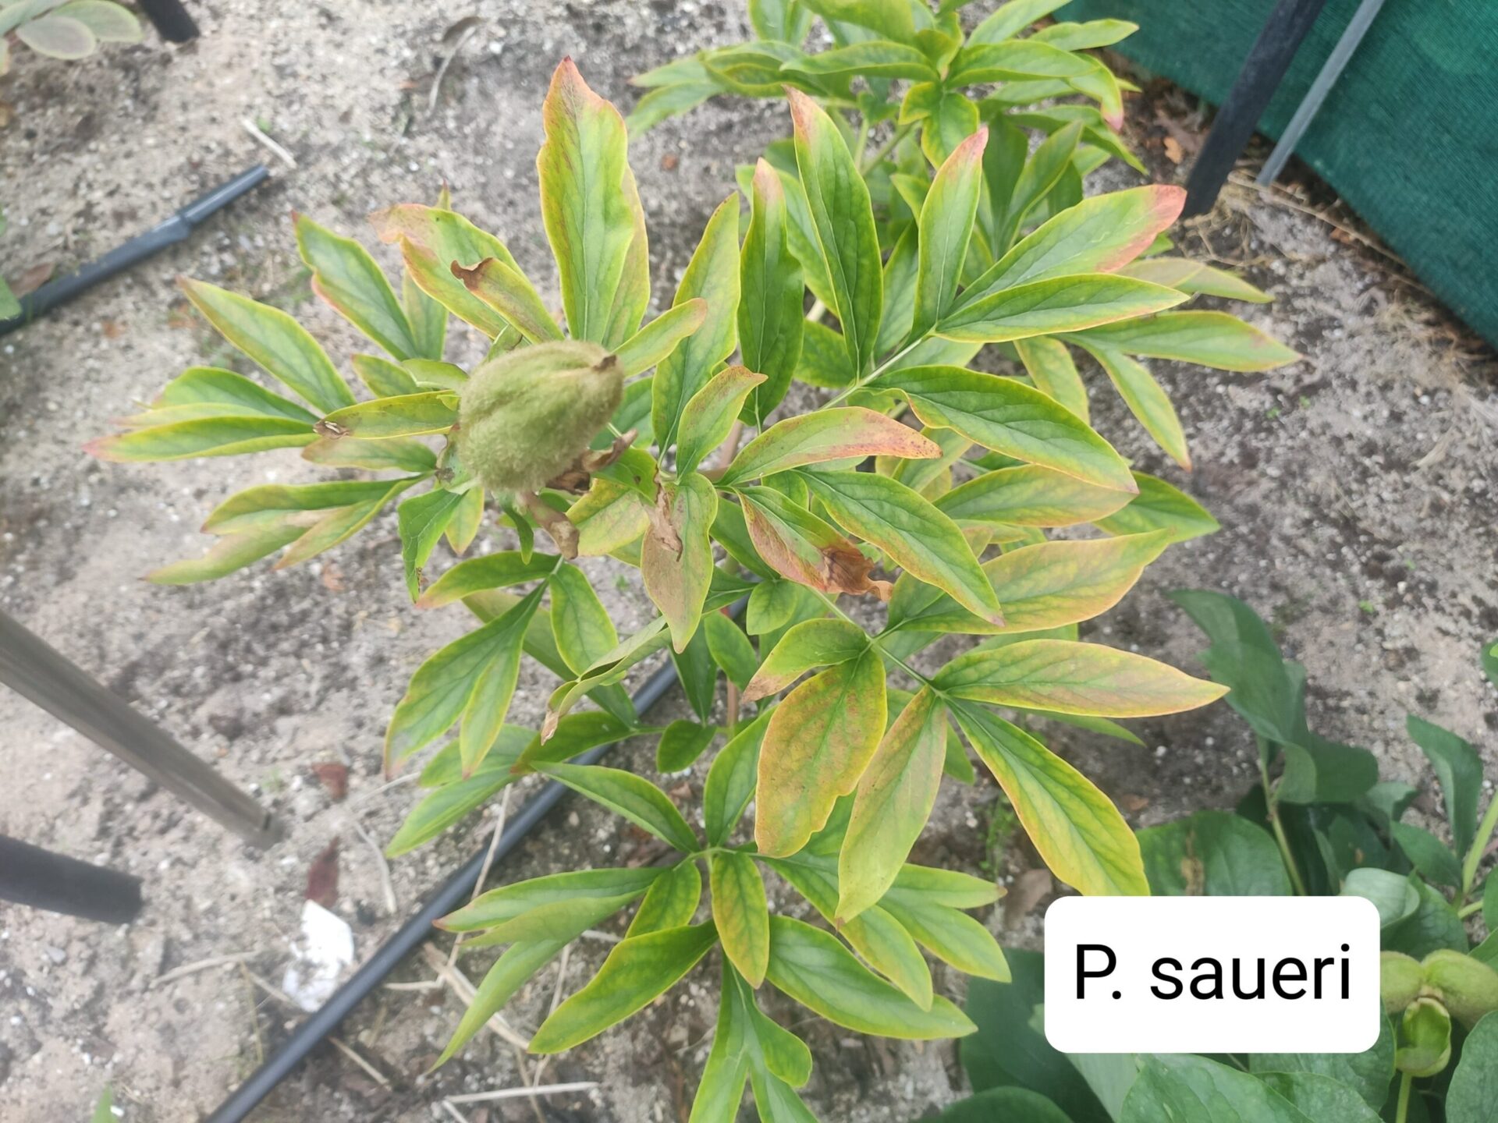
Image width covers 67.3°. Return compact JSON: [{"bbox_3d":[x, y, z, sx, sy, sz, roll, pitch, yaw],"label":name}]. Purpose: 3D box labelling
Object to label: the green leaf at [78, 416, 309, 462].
[{"bbox_3d":[-0.231,-0.053,0.482,0.114,0.014,0.023,-3,76,5],"label":"green leaf"}]

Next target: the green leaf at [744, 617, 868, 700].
[{"bbox_3d":[0.024,0.041,0.475,0.060,0.014,0.024,-29,62,13],"label":"green leaf"}]

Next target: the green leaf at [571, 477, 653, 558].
[{"bbox_3d":[-0.051,-0.017,0.417,0.039,0.012,0.027,-42,81,0],"label":"green leaf"}]

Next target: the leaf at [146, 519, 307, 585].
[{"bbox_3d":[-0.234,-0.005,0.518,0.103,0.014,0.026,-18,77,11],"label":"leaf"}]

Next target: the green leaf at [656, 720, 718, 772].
[{"bbox_3d":[-0.036,0.107,0.651,0.041,0.008,0.030,-33,66,-8],"label":"green leaf"}]

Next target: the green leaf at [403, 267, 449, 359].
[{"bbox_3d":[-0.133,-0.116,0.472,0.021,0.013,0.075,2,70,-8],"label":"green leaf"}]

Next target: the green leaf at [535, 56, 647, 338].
[{"bbox_3d":[-0.057,-0.129,0.407,0.037,0.020,0.110,-3,82,-6],"label":"green leaf"}]

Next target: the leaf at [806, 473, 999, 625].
[{"bbox_3d":[0.059,-0.005,0.428,0.094,0.016,0.030,37,79,0],"label":"leaf"}]

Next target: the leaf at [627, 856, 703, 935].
[{"bbox_3d":[-0.039,0.171,0.562,0.029,0.012,0.052,39,90,13],"label":"leaf"}]

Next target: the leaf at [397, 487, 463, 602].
[{"bbox_3d":[-0.109,-0.006,0.385,0.022,0.013,0.045,29,110,2],"label":"leaf"}]

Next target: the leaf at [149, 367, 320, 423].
[{"bbox_3d":[-0.242,-0.079,0.530,0.103,0.016,0.029,7,63,21],"label":"leaf"}]

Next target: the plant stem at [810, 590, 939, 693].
[{"bbox_3d":[0.054,0.034,0.480,0.070,0.007,0.007,38,70,12],"label":"plant stem"}]

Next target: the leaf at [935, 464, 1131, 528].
[{"bbox_3d":[0.122,-0.026,0.482,0.091,0.016,0.025,-10,74,-9],"label":"leaf"}]

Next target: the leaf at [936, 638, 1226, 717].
[{"bbox_3d":[0.140,0.049,0.472,0.125,0.017,0.036,2,72,-6],"label":"leaf"}]

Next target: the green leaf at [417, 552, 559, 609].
[{"bbox_3d":[-0.125,0.009,0.537,0.074,0.010,0.025,-15,61,10],"label":"green leaf"}]

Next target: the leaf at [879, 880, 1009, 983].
[{"bbox_3d":[0.102,0.194,0.590,0.082,0.010,0.025,34,67,6],"label":"leaf"}]

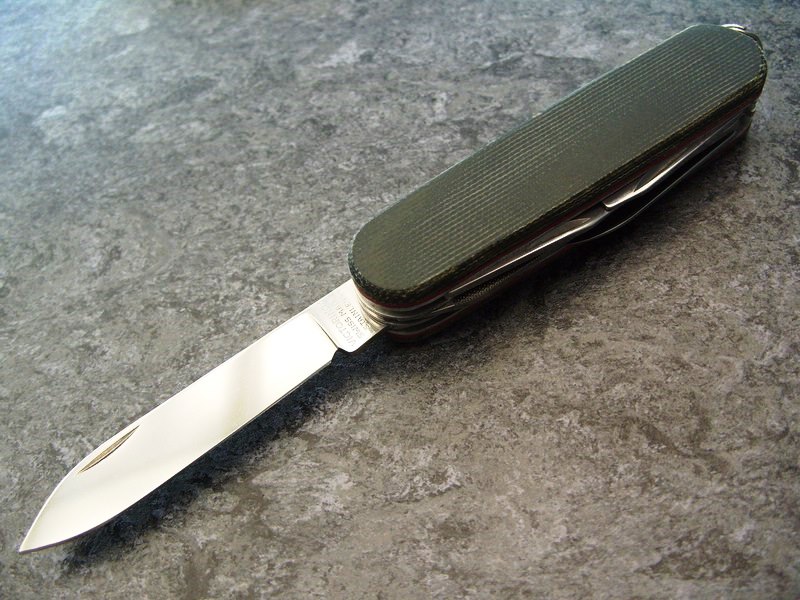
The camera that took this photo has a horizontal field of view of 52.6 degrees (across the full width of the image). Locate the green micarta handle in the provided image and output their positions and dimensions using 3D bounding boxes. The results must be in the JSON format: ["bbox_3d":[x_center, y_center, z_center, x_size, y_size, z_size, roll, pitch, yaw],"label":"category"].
[{"bbox_3d":[0.030,-0.027,0.148,0.090,0.004,0.023,-32,49,-11],"label":"green micarta handle"}]

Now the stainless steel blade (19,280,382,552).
[{"bbox_3d":[-0.033,0.020,0.138,0.070,0.002,0.015,-34,50,-13],"label":"stainless steel blade"}]

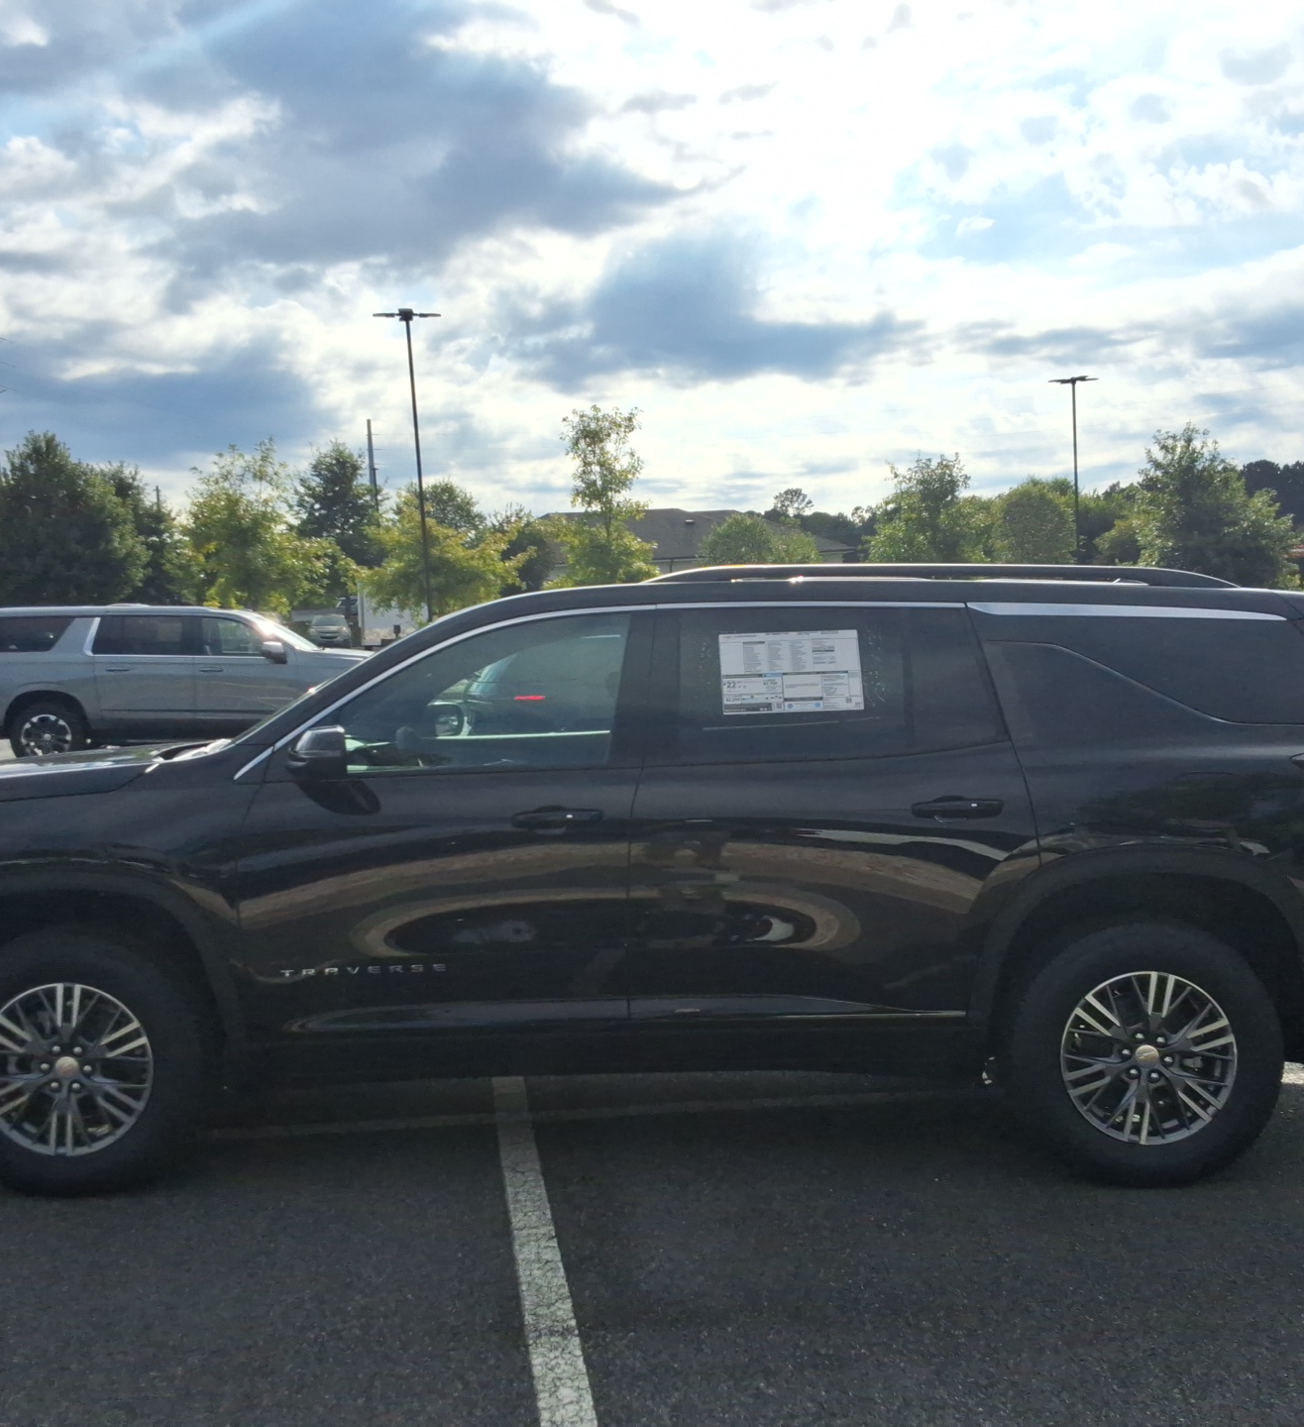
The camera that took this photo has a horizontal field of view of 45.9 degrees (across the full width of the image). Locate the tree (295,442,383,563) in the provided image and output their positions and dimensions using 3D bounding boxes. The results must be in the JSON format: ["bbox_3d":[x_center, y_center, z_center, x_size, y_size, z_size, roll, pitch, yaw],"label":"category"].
[{"bbox_3d":[-15.030,-8.222,75.000,4.780,10.140,4.780,-3,4,0],"label":"tree"}]

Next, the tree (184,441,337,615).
[{"bbox_3d":[-13.183,-5.424,52.000,5.270,7.480,5.270,-3,4,0],"label":"tree"}]

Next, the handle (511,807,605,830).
[{"bbox_3d":[-0.264,0.295,4.330,0.260,0.062,0.060,-2,4,0],"label":"handle"}]

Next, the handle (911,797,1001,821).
[{"bbox_3d":[0.853,0.268,4.298,0.262,0.067,0.050,0,5,0],"label":"handle"}]

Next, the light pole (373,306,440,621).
[{"bbox_3d":[-5.407,-5.024,36.000,1.600,8.900,1.500,-2,4,-9],"label":"light pole"}]

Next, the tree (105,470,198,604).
[{"bbox_3d":[-25.500,-7.684,78.000,5.400,9.200,5.400,-3,4,-17],"label":"tree"}]

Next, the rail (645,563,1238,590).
[{"bbox_3d":[0.893,-0.423,4.740,1.820,0.080,0.070,-1,4,0],"label":"rail"}]

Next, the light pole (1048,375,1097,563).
[{"bbox_3d":[14.665,-6.962,53.000,1.700,9.370,0.500,-3,4,0],"label":"light pole"}]

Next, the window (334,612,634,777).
[{"bbox_3d":[-0.495,-0.059,4.500,0.870,0.470,0.130,-1,4,0],"label":"window"}]

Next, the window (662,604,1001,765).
[{"bbox_3d":[0.507,-0.089,4.409,0.955,0.445,0.180,0,5,0],"label":"window"}]

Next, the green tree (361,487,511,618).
[{"bbox_3d":[-7.207,-4.721,52.000,5.170,5.780,5.170,-3,4,0],"label":"green tree"}]

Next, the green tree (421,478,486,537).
[{"bbox_3d":[-10.856,-7.765,80.000,5.200,8.900,5.200,-2,4,-7],"label":"green tree"}]

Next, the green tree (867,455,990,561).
[{"bbox_3d":[9.495,-5.452,53.000,4.500,6.900,4.500,-1,4,10],"label":"green tree"}]

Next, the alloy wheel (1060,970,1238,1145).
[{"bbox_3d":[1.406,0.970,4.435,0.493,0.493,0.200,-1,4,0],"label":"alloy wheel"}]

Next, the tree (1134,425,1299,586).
[{"bbox_3d":[20.579,-6.913,56.000,6.274,7.322,6.274,-1,5,20],"label":"tree"}]

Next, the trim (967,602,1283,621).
[{"bbox_3d":[1.415,-0.304,4.600,0.940,0.062,0.060,-1,4,0],"label":"trim"}]

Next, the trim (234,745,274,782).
[{"bbox_3d":[-1.140,0.143,4.422,0.116,0.092,0.030,0,5,0],"label":"trim"}]

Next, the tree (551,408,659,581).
[{"bbox_3d":[-1.473,-5.916,50.000,3.770,8.110,3.770,-3,4,0],"label":"tree"}]

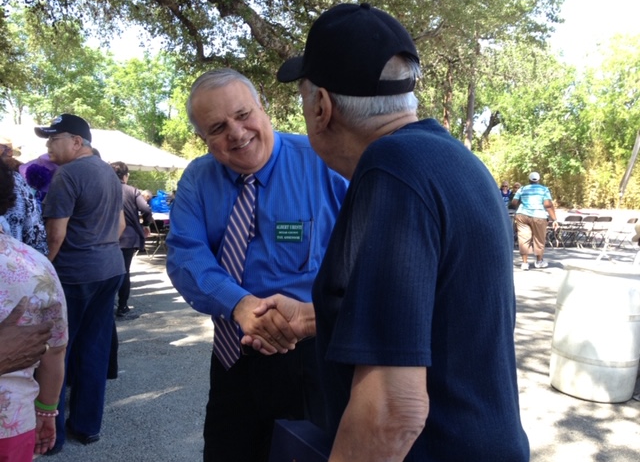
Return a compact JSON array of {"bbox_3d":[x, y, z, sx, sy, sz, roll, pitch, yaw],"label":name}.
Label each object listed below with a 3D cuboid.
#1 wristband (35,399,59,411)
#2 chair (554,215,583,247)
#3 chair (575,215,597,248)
[{"bbox_3d":[-0.761,0.485,1.800,0.067,0.015,0.062,13,0,-19],"label":"wristband"},{"bbox_3d":[5.964,0.031,15.500,0.460,0.780,0.480,0,4,-14],"label":"chair"},{"bbox_3d":[6.330,0.036,15.400,0.460,0.780,0.480,-1,4,-20],"label":"chair"}]

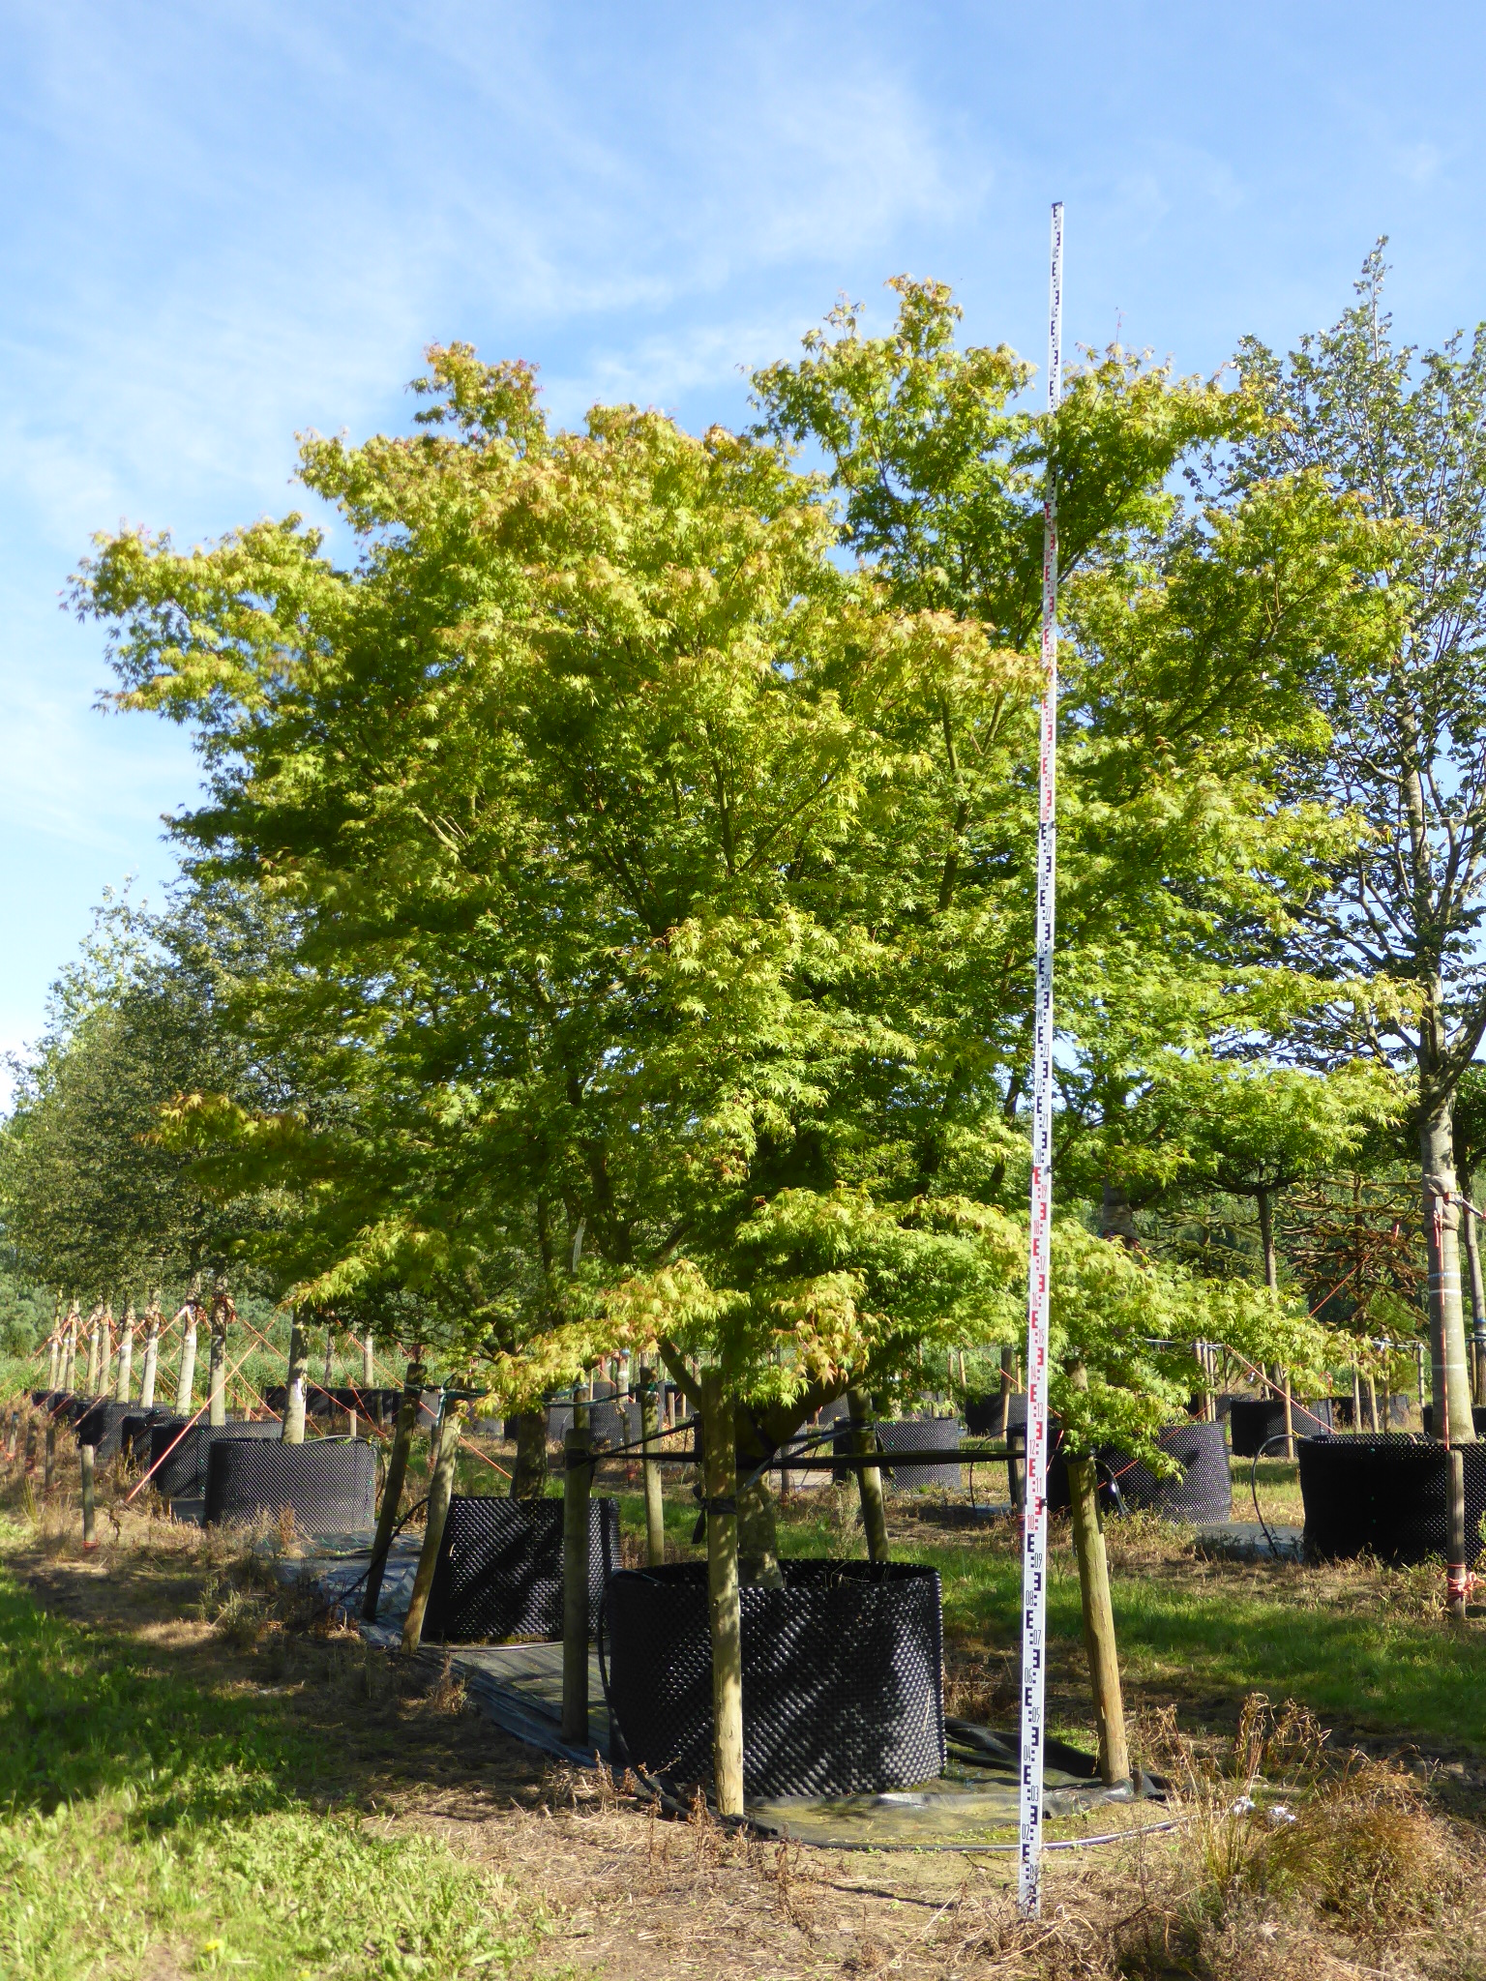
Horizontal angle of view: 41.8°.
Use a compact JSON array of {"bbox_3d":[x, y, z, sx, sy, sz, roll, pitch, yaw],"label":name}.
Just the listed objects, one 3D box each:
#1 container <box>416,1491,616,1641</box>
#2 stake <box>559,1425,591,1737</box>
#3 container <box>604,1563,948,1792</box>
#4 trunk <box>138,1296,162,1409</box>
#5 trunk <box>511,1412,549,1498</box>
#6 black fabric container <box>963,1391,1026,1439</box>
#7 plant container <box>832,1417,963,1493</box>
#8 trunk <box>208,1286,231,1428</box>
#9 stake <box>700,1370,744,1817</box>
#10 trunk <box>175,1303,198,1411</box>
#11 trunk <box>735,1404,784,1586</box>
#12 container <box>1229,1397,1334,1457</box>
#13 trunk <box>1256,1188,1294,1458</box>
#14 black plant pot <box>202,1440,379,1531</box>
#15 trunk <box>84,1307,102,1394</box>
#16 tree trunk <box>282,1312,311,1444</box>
[{"bbox_3d":[-1.136,2.990,10.220,1.003,0.696,0.953,2,-10,-6],"label":"container"},{"bbox_3d":[-0.638,2.272,7.467,0.100,1.184,0.100,0,-10,0],"label":"stake"},{"bbox_3d":[0.126,2.480,7.173,1.210,0.690,1.140,0,-10,0],"label":"container"},{"bbox_3d":[-7.124,4.355,23.417,0.170,1.337,0.170,1,-10,0],"label":"trunk"},{"bbox_3d":[-1.128,2.452,10.316,0.176,0.472,0.176,2,-10,-6],"label":"trunk"},{"bbox_3d":[4.105,6.609,30.304,1.300,0.660,1.270,0,-10,0],"label":"black fabric container"},{"bbox_3d":[1.620,4.824,20.367,1.341,0.726,1.341,0,-10,5],"label":"plant container"},{"bbox_3d":[-5.113,3.581,19.019,0.170,1.353,0.170,-1,-10,0],"label":"trunk"},{"bbox_3d":[-0.063,1.970,6.420,0.105,1.416,0.100,-1,-10,0],"label":"stake"},{"bbox_3d":[-6.075,4.022,21.305,0.170,1.200,0.170,2,-10,0],"label":"trunk"},{"bbox_3d":[0.044,1.910,7.310,0.230,0.683,0.210,-1,-10,0],"label":"trunk"},{"bbox_3d":[7.059,5.732,25.505,1.270,0.690,1.270,0,-10,0],"label":"container"},{"bbox_3d":[6.912,4.296,25.303,0.250,3.453,0.220,-1,-10,0],"label":"trunk"},{"bbox_3d":[-3.606,3.936,15.644,1.329,0.661,1.329,3,-10,-12],"label":"black plant pot"},{"bbox_3d":[-8.413,4.673,25.228,0.141,1.125,0.141,5,-11,-18],"label":"trunk"},{"bbox_3d":[-3.606,3.136,15.784,0.163,1.047,0.163,3,-10,-12],"label":"tree trunk"}]

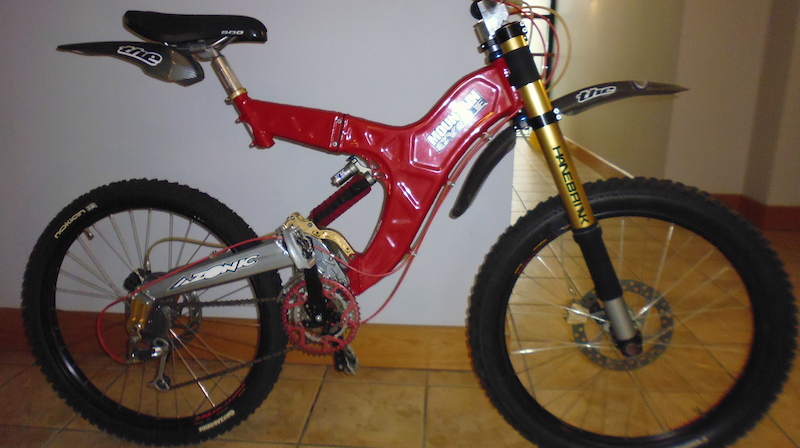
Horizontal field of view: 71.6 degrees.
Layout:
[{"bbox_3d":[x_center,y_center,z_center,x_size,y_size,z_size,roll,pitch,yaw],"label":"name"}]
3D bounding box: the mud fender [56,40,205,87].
[{"bbox_3d":[-0.580,-0.348,1.204,0.325,0.095,0.120,2,10,5],"label":"mud fender"}]

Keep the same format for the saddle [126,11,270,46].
[{"bbox_3d":[-0.424,-0.415,1.177,0.288,0.070,0.145,2,10,5],"label":"saddle"}]

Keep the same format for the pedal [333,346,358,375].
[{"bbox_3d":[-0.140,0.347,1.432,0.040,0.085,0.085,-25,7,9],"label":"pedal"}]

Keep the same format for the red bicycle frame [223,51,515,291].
[{"bbox_3d":[-0.056,-0.085,1.202,0.605,0.535,0.085,2,10,5],"label":"red bicycle frame"}]

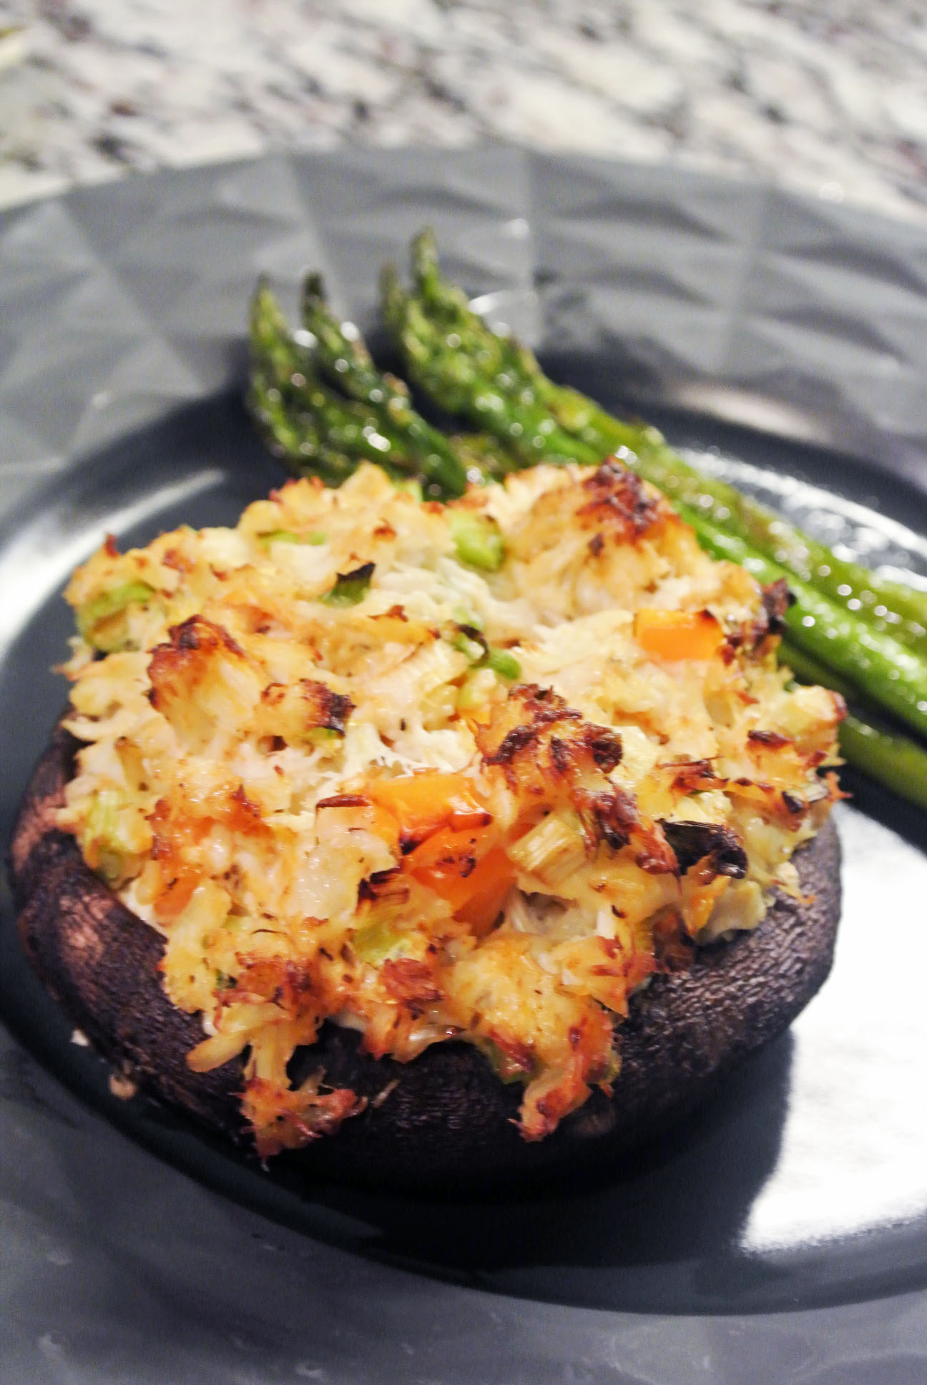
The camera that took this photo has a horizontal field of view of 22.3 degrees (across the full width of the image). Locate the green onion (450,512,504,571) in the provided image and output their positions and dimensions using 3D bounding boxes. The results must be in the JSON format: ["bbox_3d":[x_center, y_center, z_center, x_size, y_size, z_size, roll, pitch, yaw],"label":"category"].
[{"bbox_3d":[0.002,-0.020,0.308,0.007,0.006,0.006,8,41,0],"label":"green onion"}]

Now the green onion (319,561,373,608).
[{"bbox_3d":[-0.015,-0.014,0.298,0.007,0.005,0.004,8,41,0],"label":"green onion"}]

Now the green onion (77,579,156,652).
[{"bbox_3d":[-0.044,-0.010,0.296,0.009,0.006,0.006,8,41,0],"label":"green onion"}]

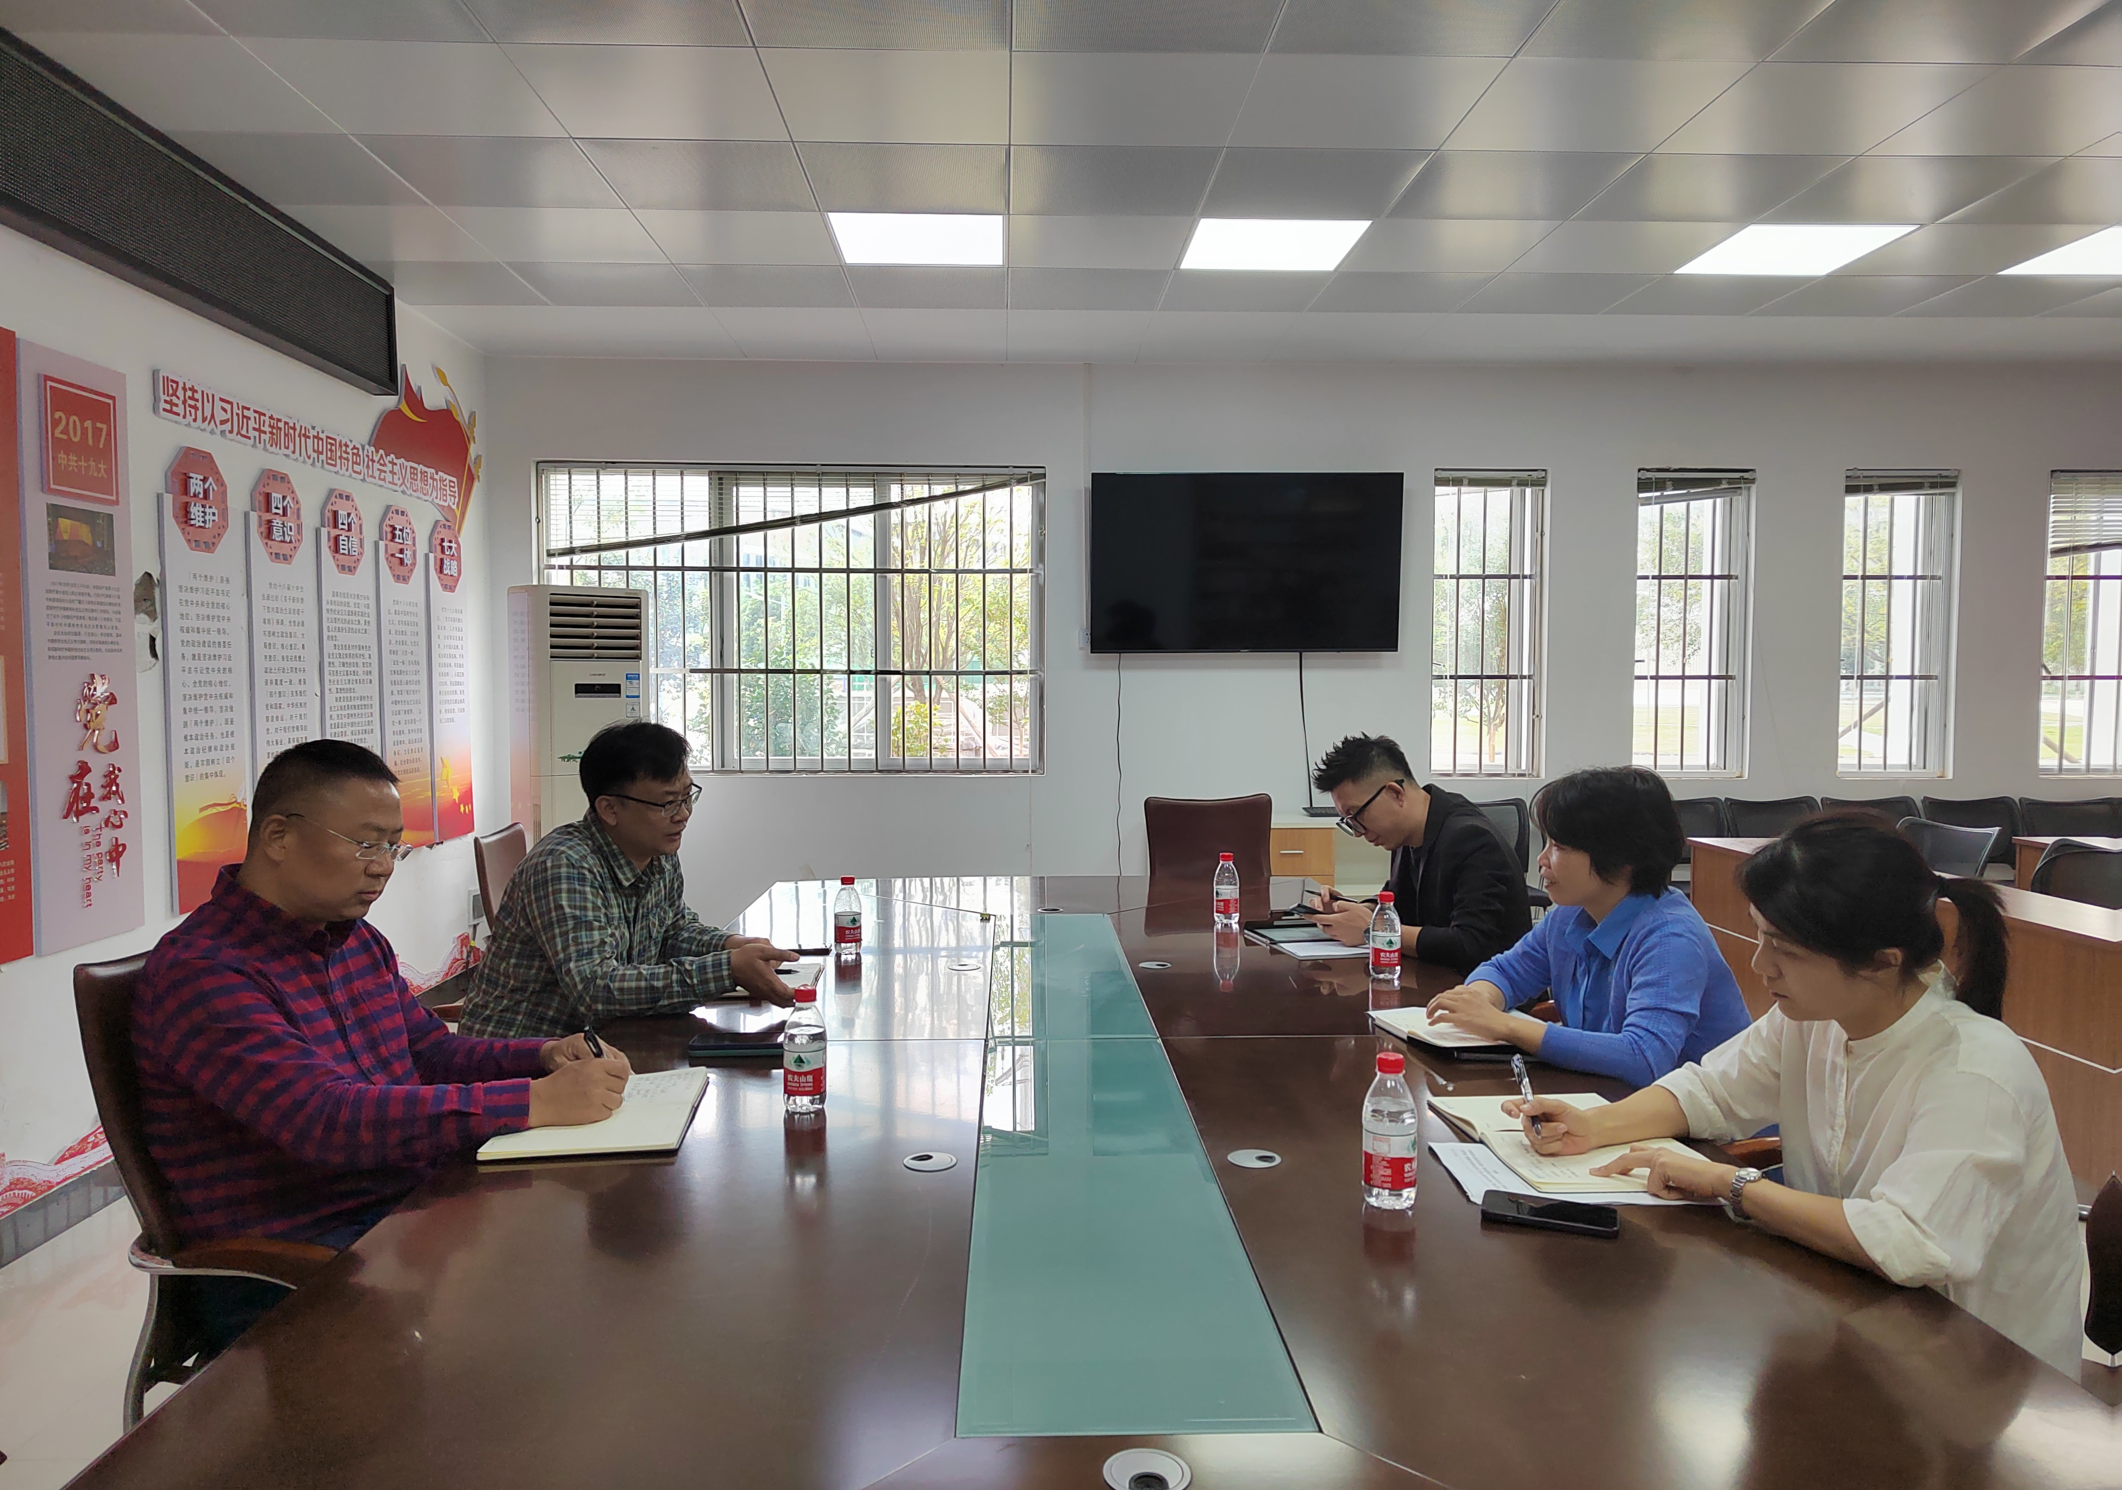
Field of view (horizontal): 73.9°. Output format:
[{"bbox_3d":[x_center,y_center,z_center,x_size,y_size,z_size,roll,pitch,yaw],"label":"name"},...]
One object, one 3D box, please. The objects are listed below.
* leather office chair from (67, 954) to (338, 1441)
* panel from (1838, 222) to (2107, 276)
[{"bbox_3d":[-1.118,0.804,2.266,0.630,0.990,0.600,0,3,8],"label":"leather office chair"},{"bbox_3d":[3.124,-1.721,4.921,0.600,0.020,0.600,0,3,-2],"label":"panel"}]

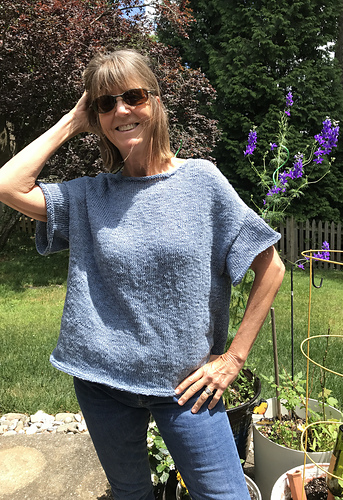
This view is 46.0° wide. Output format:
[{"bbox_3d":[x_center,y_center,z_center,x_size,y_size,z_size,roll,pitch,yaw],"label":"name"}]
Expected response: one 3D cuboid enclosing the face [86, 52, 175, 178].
[{"bbox_3d":[-0.115,-0.354,1.060,0.195,0.285,0.215,-7,9,13],"label":"face"}]

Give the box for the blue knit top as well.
[{"bbox_3d":[-0.035,0.065,1.120,0.610,0.570,0.330,2,7,16],"label":"blue knit top"}]

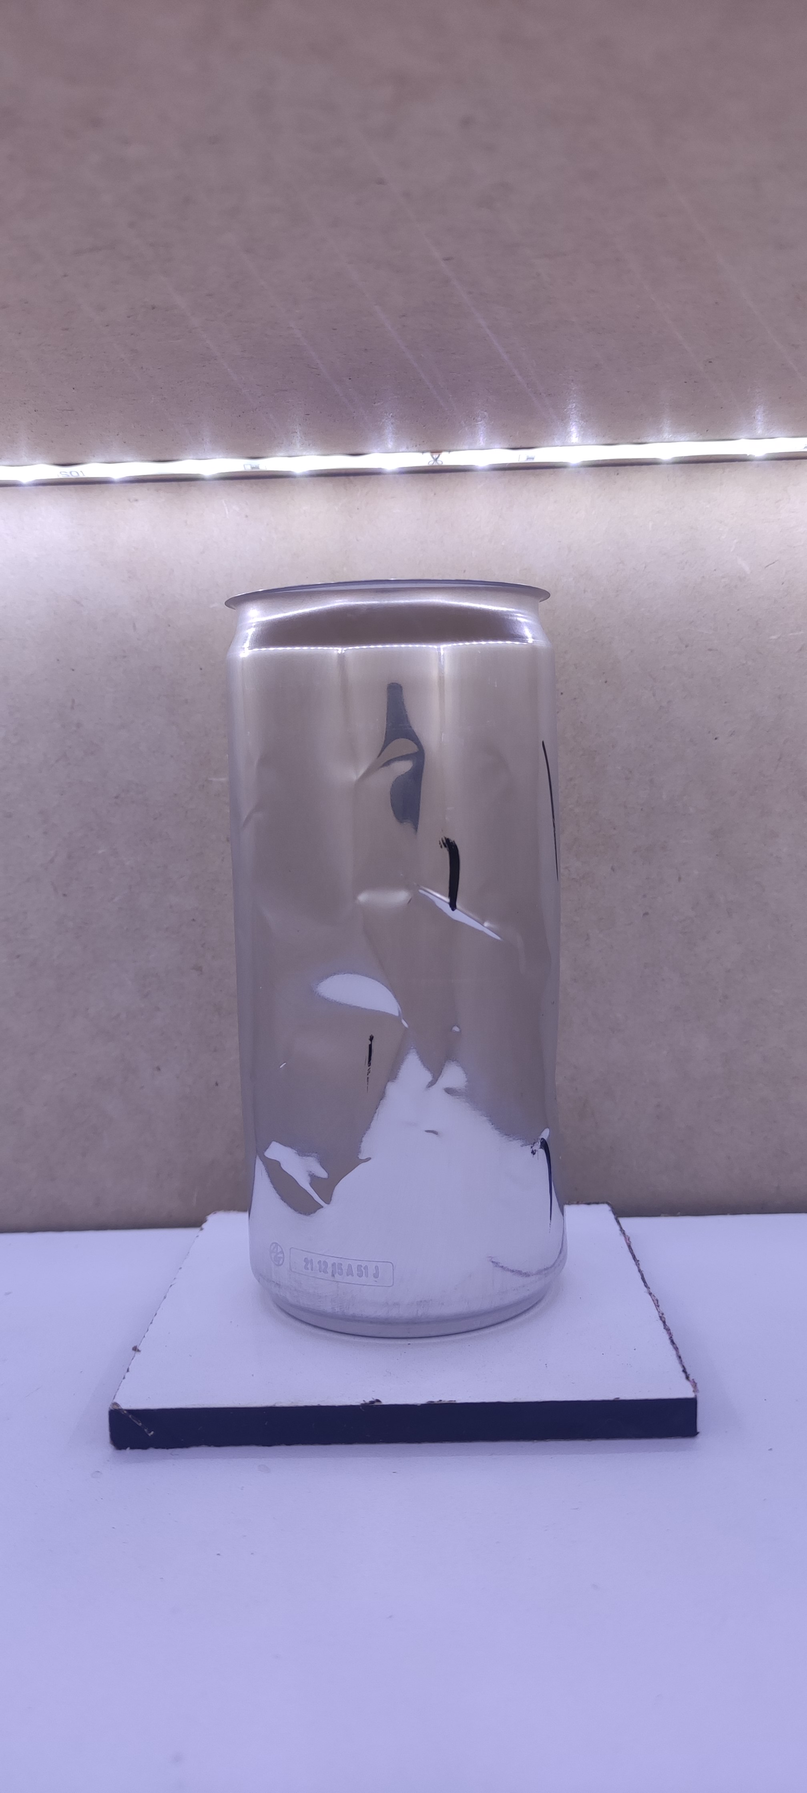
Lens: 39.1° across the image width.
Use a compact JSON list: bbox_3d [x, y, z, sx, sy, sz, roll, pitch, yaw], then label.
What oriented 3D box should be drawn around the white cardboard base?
[{"bbox_3d":[0.001,0.073,0.205,0.086,0.006,0.079,-2,5,1],"label":"white cardboard base"}]

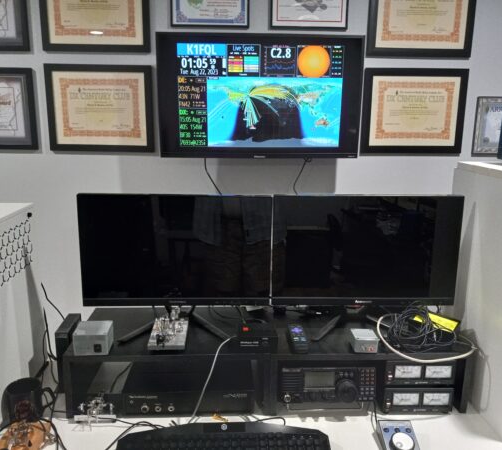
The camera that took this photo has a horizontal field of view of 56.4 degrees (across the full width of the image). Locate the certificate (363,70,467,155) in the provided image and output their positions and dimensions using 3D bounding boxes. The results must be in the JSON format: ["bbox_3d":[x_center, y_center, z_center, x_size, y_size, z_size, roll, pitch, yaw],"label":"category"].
[{"bbox_3d":[0.634,-0.440,1.830,0.402,0.320,0.022,0,13,-2],"label":"certificate"}]

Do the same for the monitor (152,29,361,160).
[{"bbox_3d":[0.035,-0.466,1.722,0.729,0.429,0.070,0,13,-2],"label":"monitor"}]

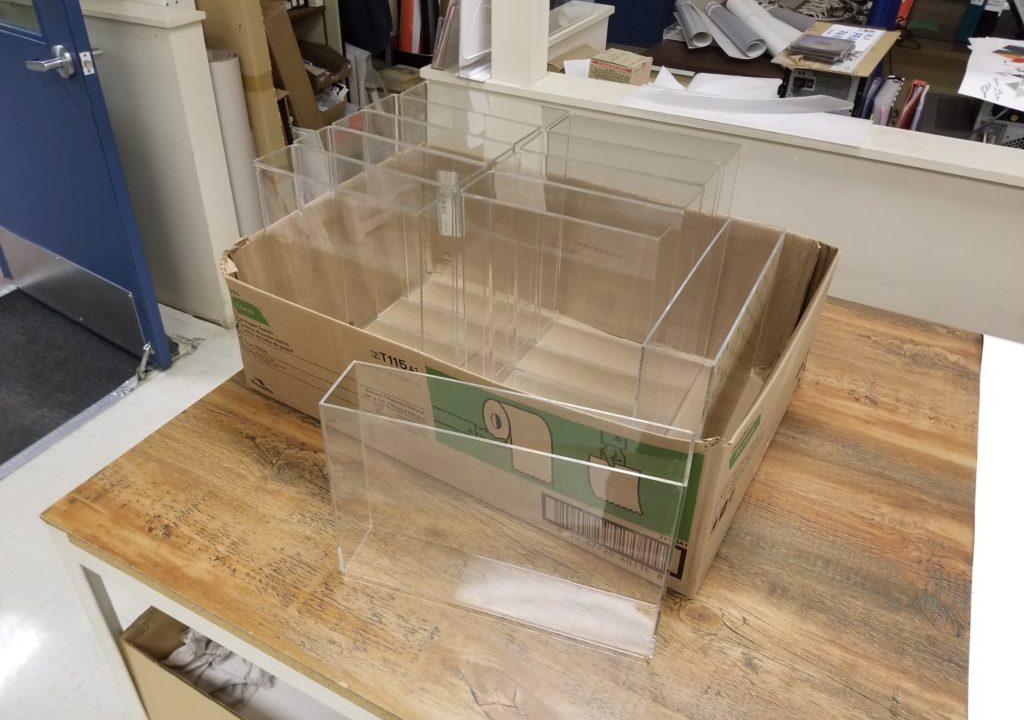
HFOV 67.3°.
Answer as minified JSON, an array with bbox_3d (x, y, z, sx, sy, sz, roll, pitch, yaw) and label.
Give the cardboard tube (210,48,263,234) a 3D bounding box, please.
[{"bbox_3d":[-0.971,-0.625,2.782,0.140,0.905,0.140,18,38,22],"label":"cardboard tube"}]

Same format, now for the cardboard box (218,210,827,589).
[{"bbox_3d":[0.032,-0.054,0.990,0.614,0.190,0.439,20,38,23],"label":"cardboard box"}]

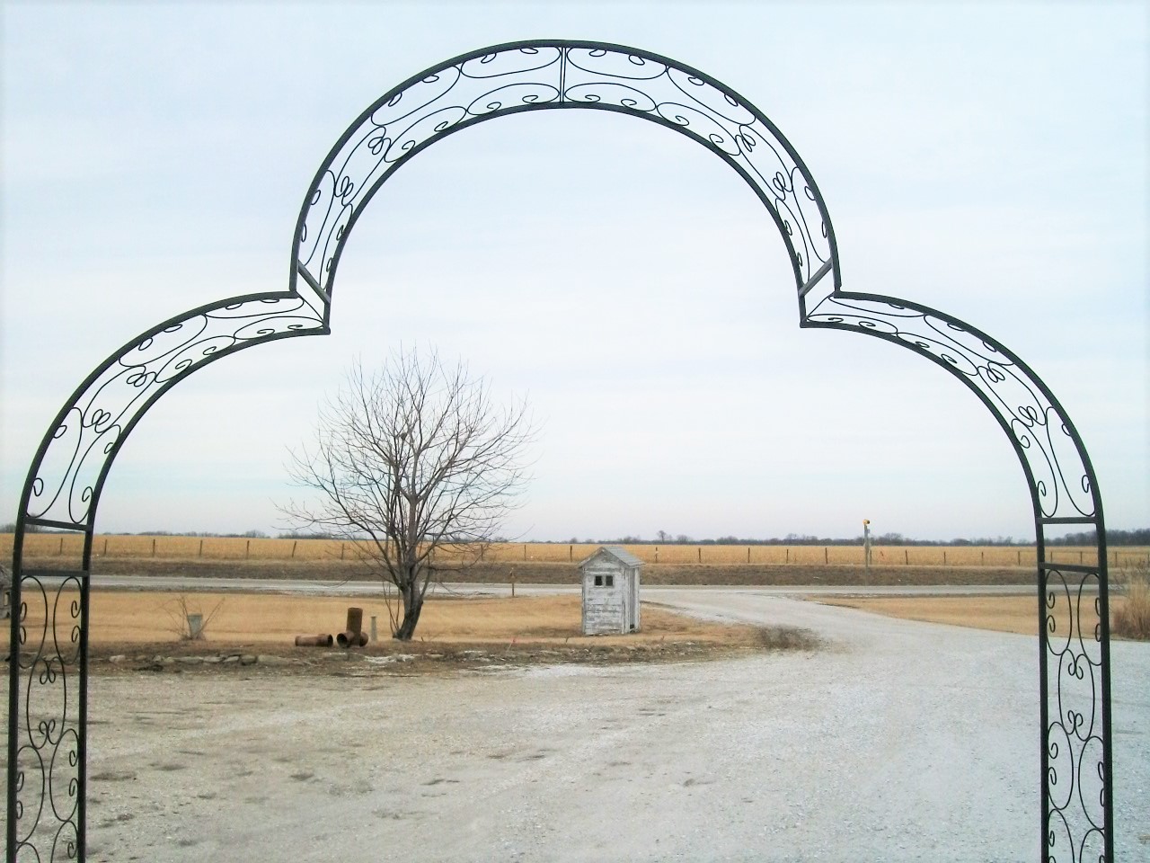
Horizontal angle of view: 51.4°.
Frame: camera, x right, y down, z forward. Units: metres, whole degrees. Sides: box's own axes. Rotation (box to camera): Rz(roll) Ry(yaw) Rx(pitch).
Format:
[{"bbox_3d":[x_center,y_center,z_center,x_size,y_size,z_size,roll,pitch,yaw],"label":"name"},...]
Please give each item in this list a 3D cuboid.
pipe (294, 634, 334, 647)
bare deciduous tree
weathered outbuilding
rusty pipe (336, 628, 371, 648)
[{"bbox_3d":[-5.452,4.370,25.099,0.770,0.270,0.270,-1,-5,12],"label":"pipe"},{"bbox_3d":[-3.745,1.400,27.249,5.700,6.600,5.500,0,-5,0],"label":"bare deciduous tree"},{"bbox_3d":[0.930,3.853,29.213,1.280,2.130,1.280,-2,-6,20],"label":"weathered outbuilding"},{"bbox_3d":[-4.646,4.350,25.207,0.310,0.340,0.640,-3,-6,32],"label":"rusty pipe"}]

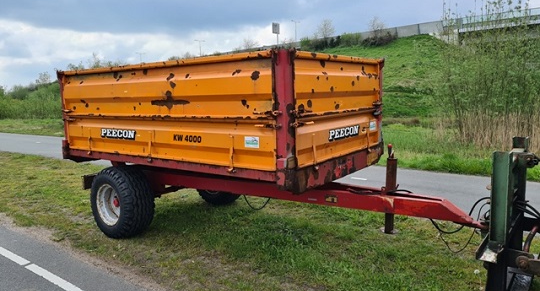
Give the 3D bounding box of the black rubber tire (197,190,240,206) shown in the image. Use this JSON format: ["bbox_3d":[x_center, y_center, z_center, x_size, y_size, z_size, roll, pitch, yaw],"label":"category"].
[{"bbox_3d":[-0.708,0.459,5.855,0.786,0.786,0.365,4,9,37],"label":"black rubber tire"}]

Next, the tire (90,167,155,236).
[{"bbox_3d":[-1.670,0.637,4.589,0.786,0.786,0.365,4,9,37],"label":"tire"}]

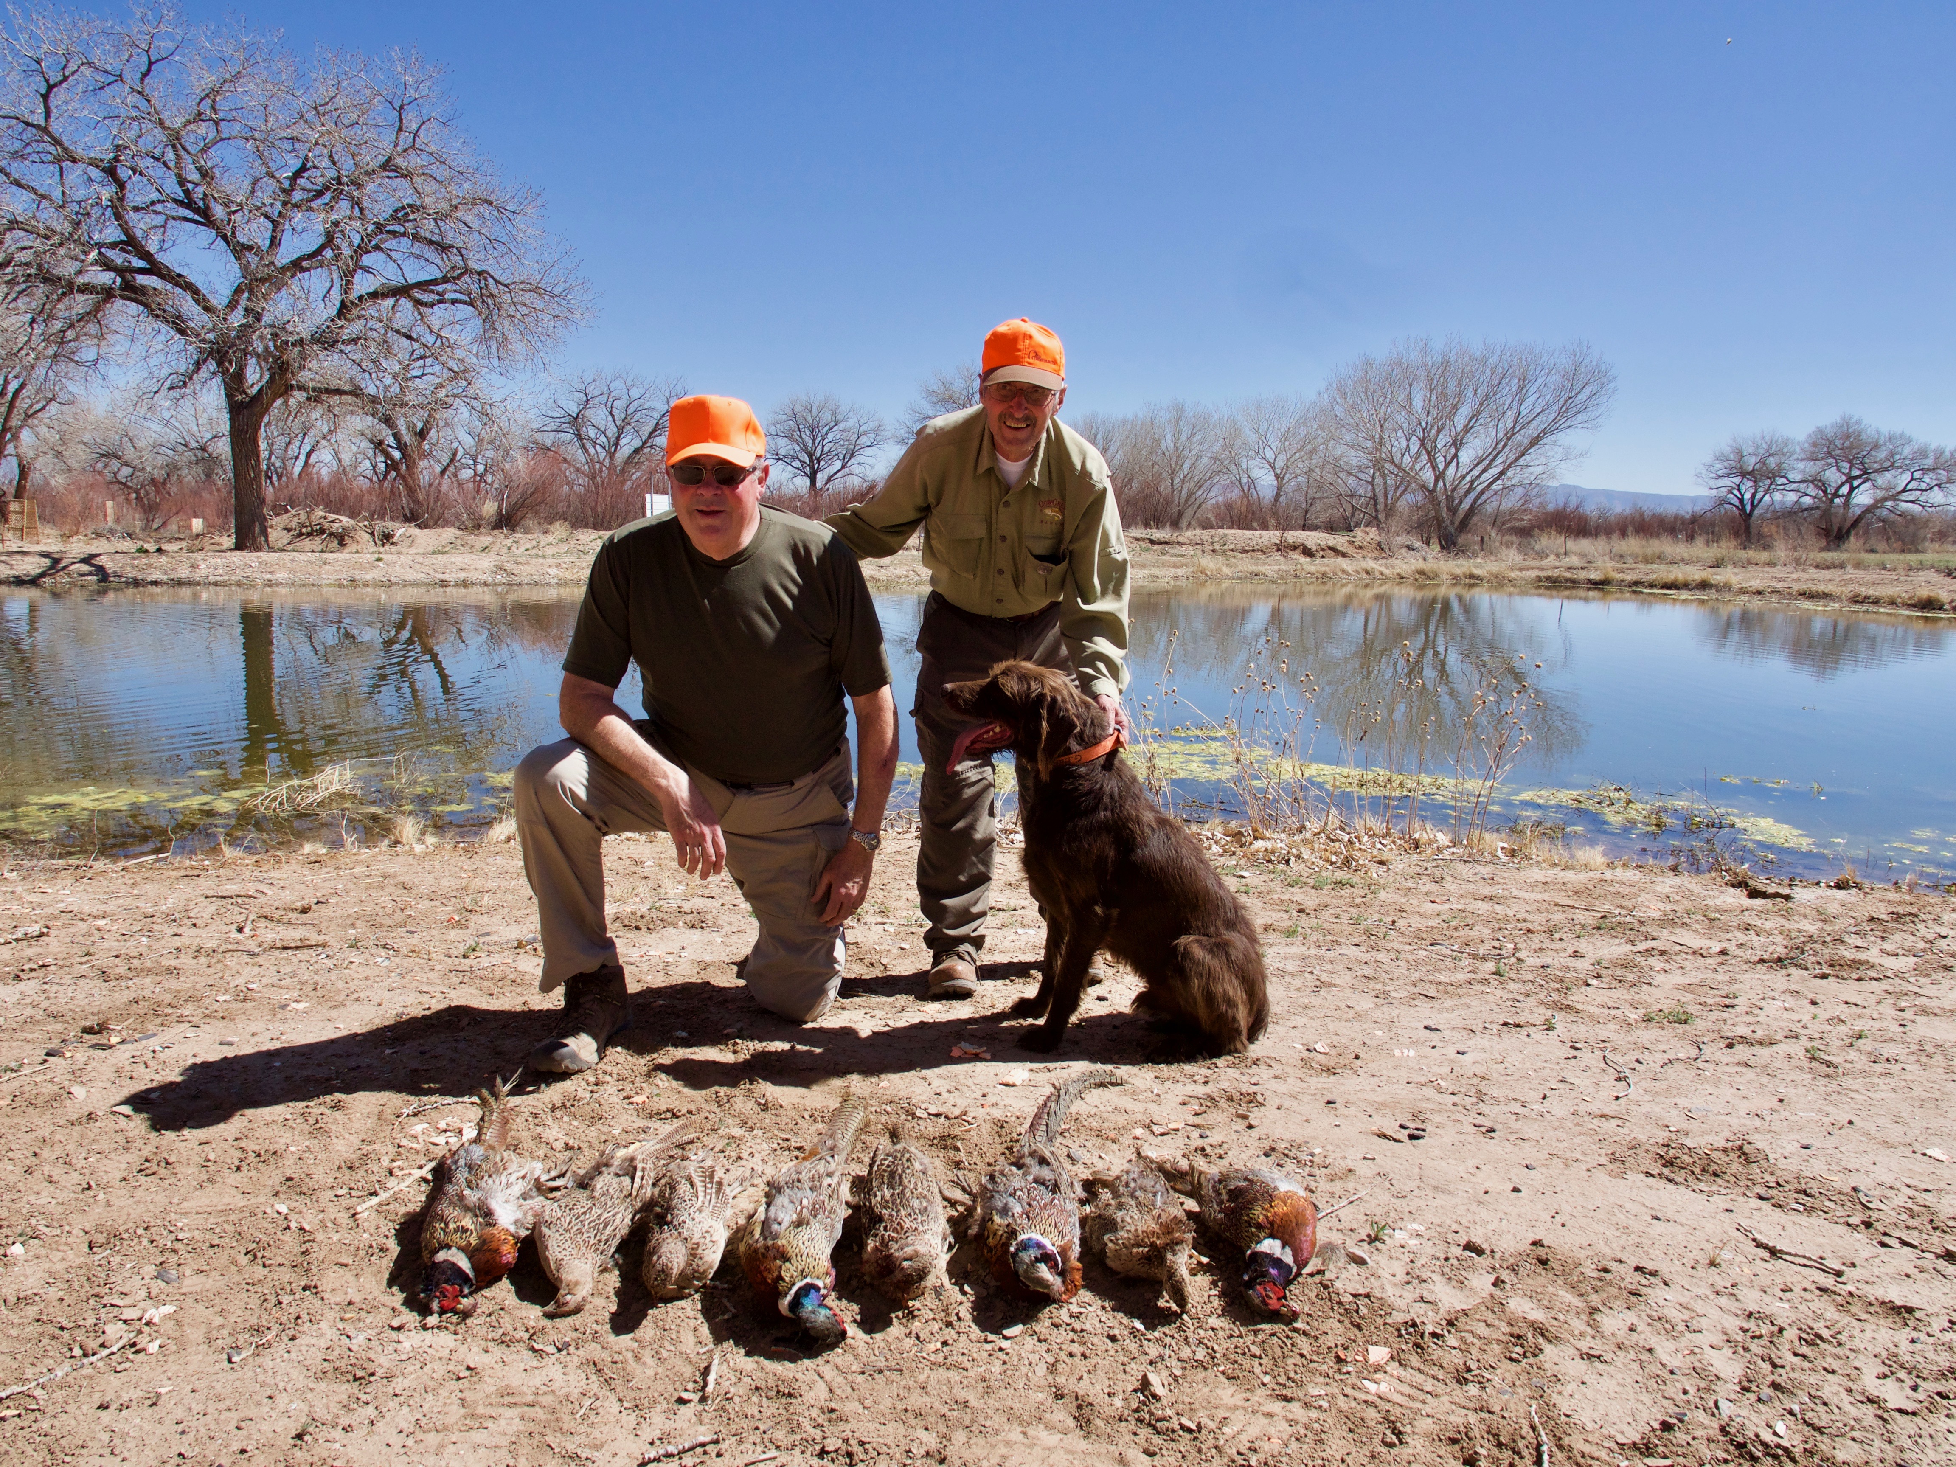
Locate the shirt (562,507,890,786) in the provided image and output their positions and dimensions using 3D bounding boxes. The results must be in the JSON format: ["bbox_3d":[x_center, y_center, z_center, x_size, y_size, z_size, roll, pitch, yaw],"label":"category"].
[{"bbox_3d":[-0.480,-0.166,2.626,0.600,0.560,0.330,0,17,0],"label":"shirt"}]

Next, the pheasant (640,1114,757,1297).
[{"bbox_3d":[-0.378,0.661,1.963,0.155,0.120,0.380,1,9,4],"label":"pheasant"}]

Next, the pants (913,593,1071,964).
[{"bbox_3d":[0.052,0.104,3.055,0.420,0.842,0.340,0,9,0],"label":"pants"}]

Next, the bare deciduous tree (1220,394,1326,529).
[{"bbox_3d":[12.039,-11.042,55.962,4.430,5.820,4.300,0,9,0],"label":"bare deciduous tree"}]

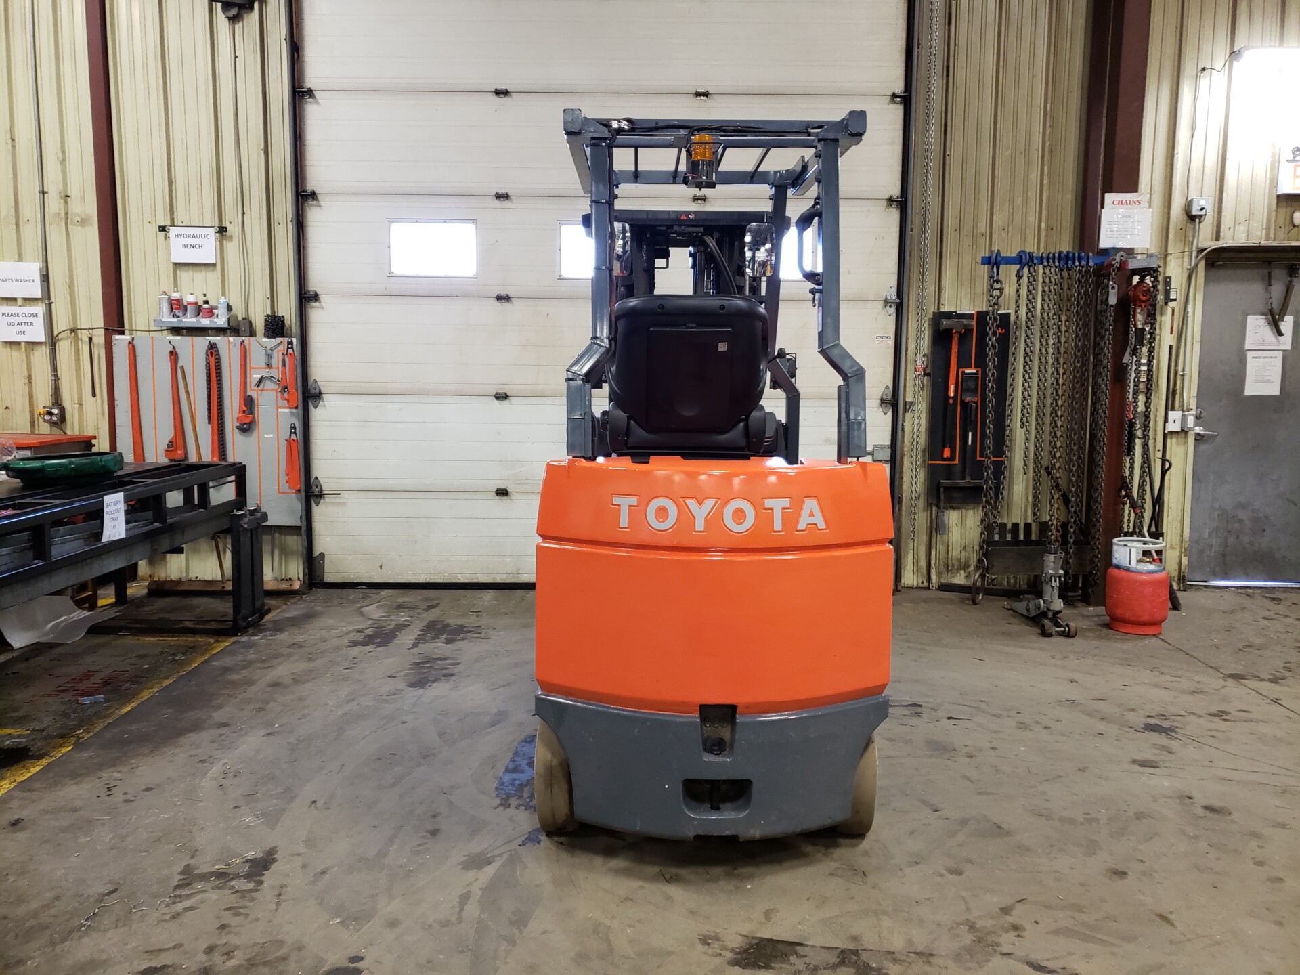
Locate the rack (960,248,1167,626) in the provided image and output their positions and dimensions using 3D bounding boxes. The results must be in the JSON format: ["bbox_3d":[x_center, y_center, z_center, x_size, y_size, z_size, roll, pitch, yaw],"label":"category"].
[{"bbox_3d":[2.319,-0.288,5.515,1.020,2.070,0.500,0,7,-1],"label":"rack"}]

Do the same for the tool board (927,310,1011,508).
[{"bbox_3d":[1.993,-0.481,6.115,0.480,1.210,0.070,0,7,-1],"label":"tool board"}]

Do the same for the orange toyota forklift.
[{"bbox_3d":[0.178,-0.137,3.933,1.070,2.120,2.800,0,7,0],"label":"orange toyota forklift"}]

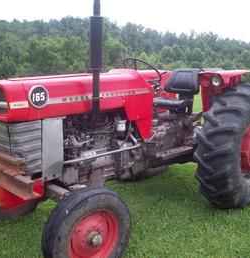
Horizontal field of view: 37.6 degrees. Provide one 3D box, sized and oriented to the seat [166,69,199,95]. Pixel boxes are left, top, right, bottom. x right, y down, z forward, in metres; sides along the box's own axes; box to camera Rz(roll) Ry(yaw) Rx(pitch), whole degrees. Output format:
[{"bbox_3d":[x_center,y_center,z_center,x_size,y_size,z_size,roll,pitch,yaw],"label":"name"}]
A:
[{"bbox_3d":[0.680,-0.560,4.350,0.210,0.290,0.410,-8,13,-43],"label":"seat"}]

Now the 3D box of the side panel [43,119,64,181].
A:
[{"bbox_3d":[-0.582,0.163,2.954,0.195,0.510,0.040,-8,13,-43],"label":"side panel"}]

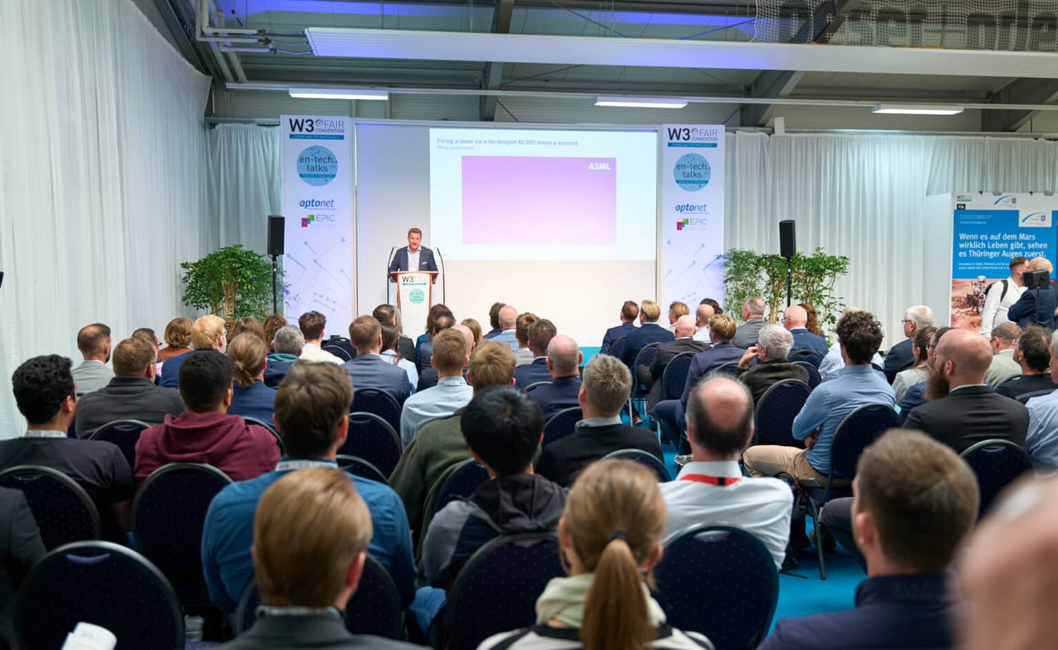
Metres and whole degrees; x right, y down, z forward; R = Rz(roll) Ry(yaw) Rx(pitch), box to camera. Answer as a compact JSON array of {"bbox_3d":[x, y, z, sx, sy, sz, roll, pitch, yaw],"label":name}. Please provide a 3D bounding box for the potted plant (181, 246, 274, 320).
[{"bbox_3d":[-4.100,-0.095,12.012,1.250,2.000,1.150,0,3,-7],"label":"potted plant"}]

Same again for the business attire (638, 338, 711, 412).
[{"bbox_3d":[1.221,0.536,7.660,0.530,0.900,0.680,-2,4,-28],"label":"business attire"}]

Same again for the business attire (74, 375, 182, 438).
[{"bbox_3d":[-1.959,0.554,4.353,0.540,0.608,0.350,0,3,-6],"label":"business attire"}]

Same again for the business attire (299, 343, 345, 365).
[{"bbox_3d":[-1.608,0.442,6.537,0.520,0.660,0.420,0,3,-3],"label":"business attire"}]

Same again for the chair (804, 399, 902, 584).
[{"bbox_3d":[1.794,0.863,4.982,0.450,0.920,0.560,-1,3,-11],"label":"chair"}]

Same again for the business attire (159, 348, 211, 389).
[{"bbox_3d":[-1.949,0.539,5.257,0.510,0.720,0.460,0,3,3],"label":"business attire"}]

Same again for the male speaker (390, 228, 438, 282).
[{"bbox_3d":[-1.425,-0.328,10.899,0.600,1.740,0.420,0,3,-5],"label":"male speaker"}]

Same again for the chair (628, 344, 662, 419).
[{"bbox_3d":[1.252,0.610,9.165,0.460,0.890,0.570,-1,3,-11],"label":"chair"}]

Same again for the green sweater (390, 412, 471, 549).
[{"bbox_3d":[-0.232,0.645,3.563,0.600,0.660,0.450,0,3,-5],"label":"green sweater"}]

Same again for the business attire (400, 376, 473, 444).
[{"bbox_3d":[-0.415,0.555,4.721,0.540,0.620,0.380,-1,3,-9],"label":"business attire"}]

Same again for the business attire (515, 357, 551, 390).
[{"bbox_3d":[0.085,0.486,5.889,0.520,0.620,0.380,-1,3,-9],"label":"business attire"}]

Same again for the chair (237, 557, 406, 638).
[{"bbox_3d":[-0.573,1.003,2.572,0.450,0.920,0.560,0,3,-6],"label":"chair"}]

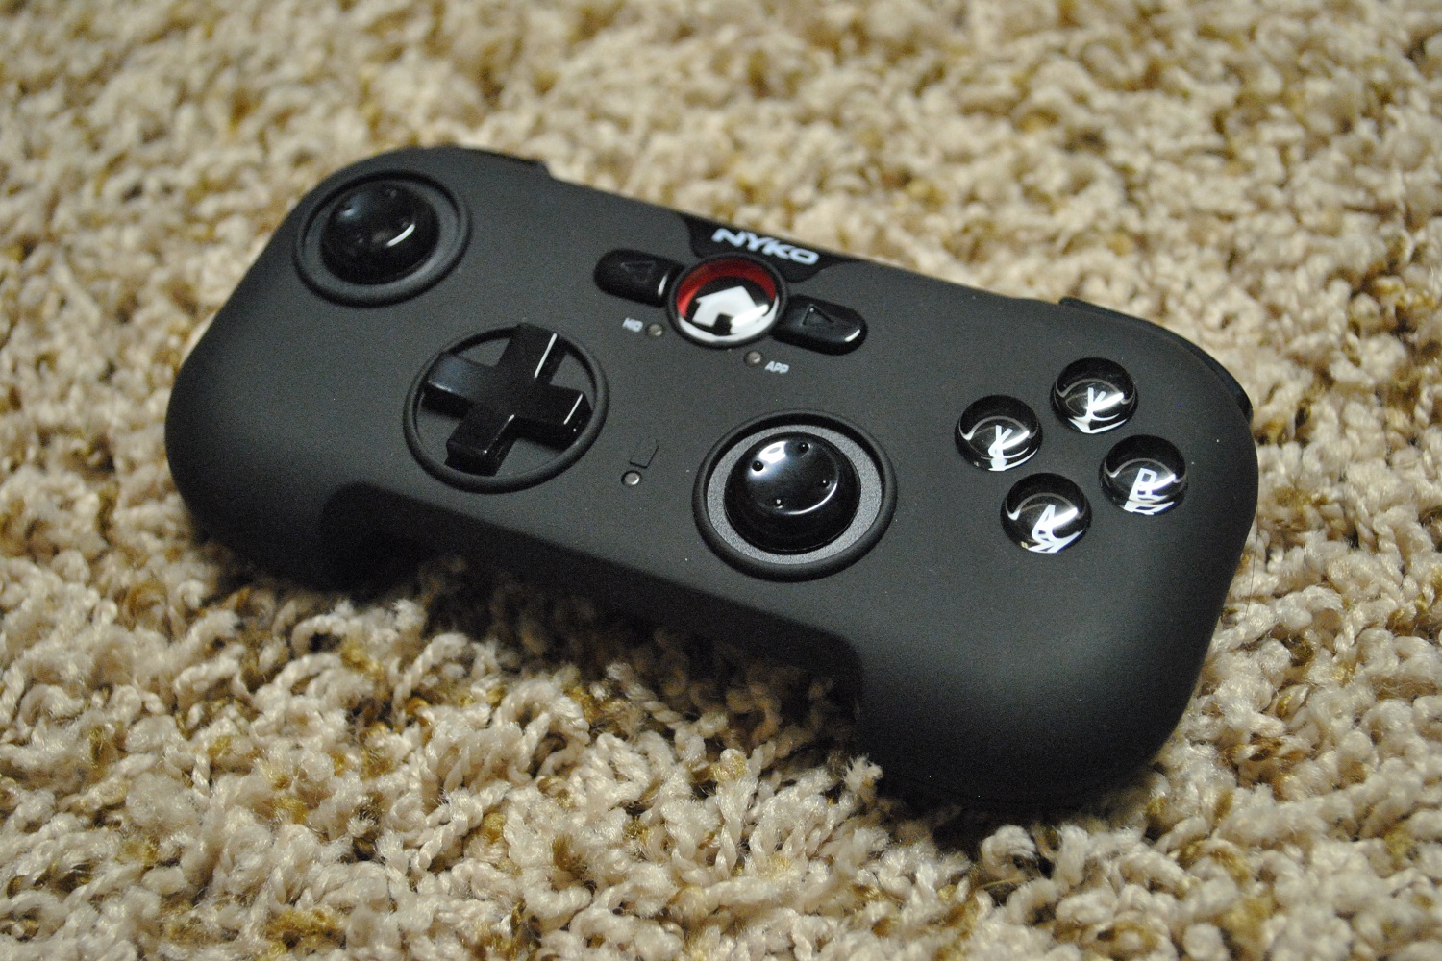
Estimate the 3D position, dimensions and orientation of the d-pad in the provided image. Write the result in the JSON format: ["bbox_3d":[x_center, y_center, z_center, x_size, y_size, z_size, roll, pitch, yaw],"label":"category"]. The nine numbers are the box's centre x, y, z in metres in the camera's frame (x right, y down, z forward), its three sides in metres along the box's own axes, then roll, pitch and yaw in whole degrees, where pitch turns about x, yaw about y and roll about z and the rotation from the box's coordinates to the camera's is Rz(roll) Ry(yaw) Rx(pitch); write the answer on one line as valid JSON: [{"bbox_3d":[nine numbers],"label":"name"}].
[{"bbox_3d":[-0.025,-0.010,0.247,0.019,0.005,0.018,17,61,19],"label":"d-pad"}]

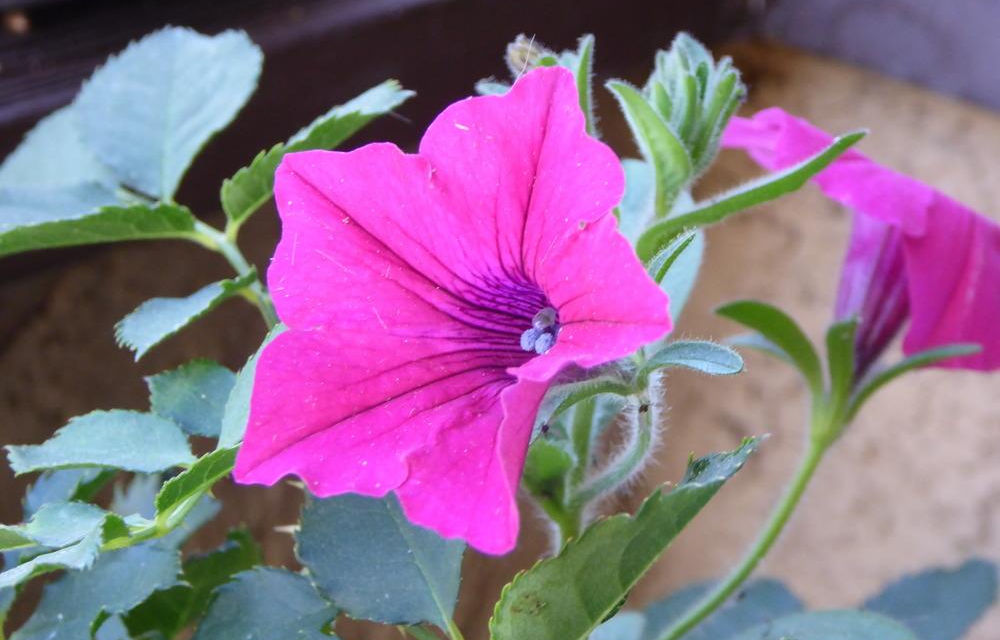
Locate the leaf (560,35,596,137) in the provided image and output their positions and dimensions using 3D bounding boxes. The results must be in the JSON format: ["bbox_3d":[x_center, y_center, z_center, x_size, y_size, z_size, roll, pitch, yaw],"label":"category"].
[{"bbox_3d":[0.013,-0.038,0.462,0.005,0.017,0.006,0,-6,-27],"label":"leaf"}]

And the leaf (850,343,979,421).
[{"bbox_3d":[0.070,0.011,0.476,0.025,0.007,0.006,-29,6,0],"label":"leaf"}]

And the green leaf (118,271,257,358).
[{"bbox_3d":[-0.050,-0.001,0.452,0.024,0.005,0.011,-35,27,-12],"label":"green leaf"}]

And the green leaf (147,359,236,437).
[{"bbox_3d":[-0.050,0.013,0.462,0.015,0.012,0.003,15,-22,6],"label":"green leaf"}]

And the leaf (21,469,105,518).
[{"bbox_3d":[-0.073,0.029,0.475,0.015,0.004,0.011,-28,48,-15],"label":"leaf"}]

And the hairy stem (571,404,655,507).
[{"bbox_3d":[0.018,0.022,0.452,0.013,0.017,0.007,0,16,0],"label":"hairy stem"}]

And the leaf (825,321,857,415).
[{"bbox_3d":[0.058,0.008,0.478,0.005,0.017,0.004,13,6,12],"label":"leaf"}]

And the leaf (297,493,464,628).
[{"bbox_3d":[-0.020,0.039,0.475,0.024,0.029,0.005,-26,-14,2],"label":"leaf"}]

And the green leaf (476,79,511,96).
[{"bbox_3d":[-0.001,-0.038,0.465,0.008,0.003,0.005,13,14,-19],"label":"green leaf"}]

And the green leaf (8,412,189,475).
[{"bbox_3d":[-0.063,0.019,0.445,0.029,0.005,0.017,-2,29,-12],"label":"green leaf"}]

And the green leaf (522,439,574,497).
[{"bbox_3d":[0.007,0.024,0.450,0.008,0.007,0.008,-17,-23,27],"label":"green leaf"}]

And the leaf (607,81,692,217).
[{"bbox_3d":[0.024,-0.027,0.450,0.007,0.022,0.009,-26,-8,41],"label":"leaf"}]

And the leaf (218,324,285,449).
[{"bbox_3d":[-0.037,0.011,0.455,0.014,0.023,0.004,14,-20,44],"label":"leaf"}]

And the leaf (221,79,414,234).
[{"bbox_3d":[-0.030,-0.027,0.460,0.034,0.007,0.017,-37,15,-12],"label":"leaf"}]

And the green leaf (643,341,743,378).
[{"bbox_3d":[0.030,0.006,0.447,0.016,0.004,0.005,3,37,9],"label":"green leaf"}]

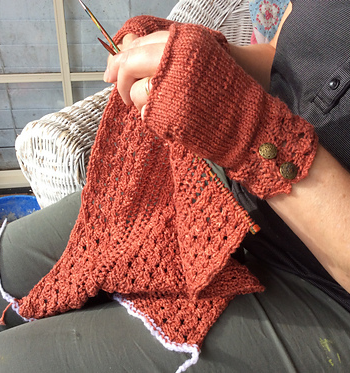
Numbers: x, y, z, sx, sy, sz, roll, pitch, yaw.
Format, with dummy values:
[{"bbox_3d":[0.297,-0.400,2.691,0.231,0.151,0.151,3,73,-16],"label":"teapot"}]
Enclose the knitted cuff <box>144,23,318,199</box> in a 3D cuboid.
[{"bbox_3d":[0.053,-0.072,0.460,0.180,0.070,0.098,35,87,6],"label":"knitted cuff"}]

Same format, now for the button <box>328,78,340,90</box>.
[{"bbox_3d":[0.182,-0.117,0.530,0.005,0.013,0.013,30,19,-44],"label":"button"}]

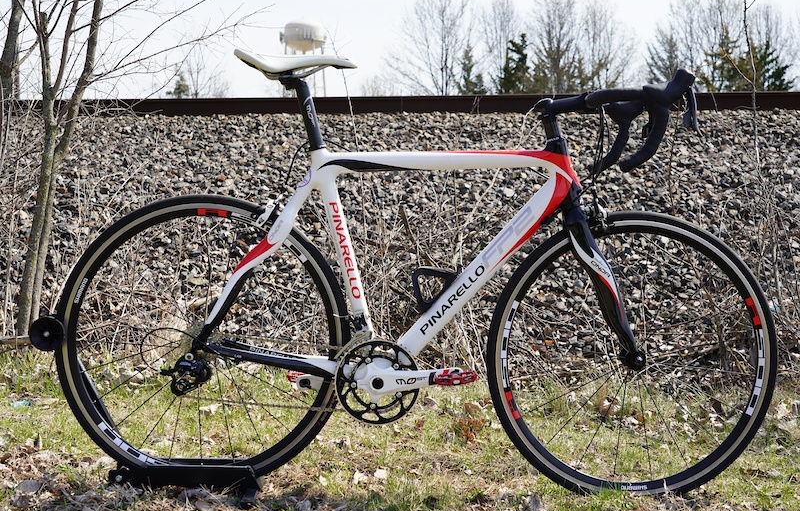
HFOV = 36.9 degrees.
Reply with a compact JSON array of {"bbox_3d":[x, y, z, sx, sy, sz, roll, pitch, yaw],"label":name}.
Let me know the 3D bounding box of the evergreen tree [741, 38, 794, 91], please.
[{"bbox_3d":[17.767,-5.995,58.000,4.200,9.100,4.200,0,2,0],"label":"evergreen tree"}]

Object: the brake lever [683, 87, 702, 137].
[{"bbox_3d":[0.620,-0.304,2.543,0.043,0.108,0.030,1,2,-1],"label":"brake lever"}]

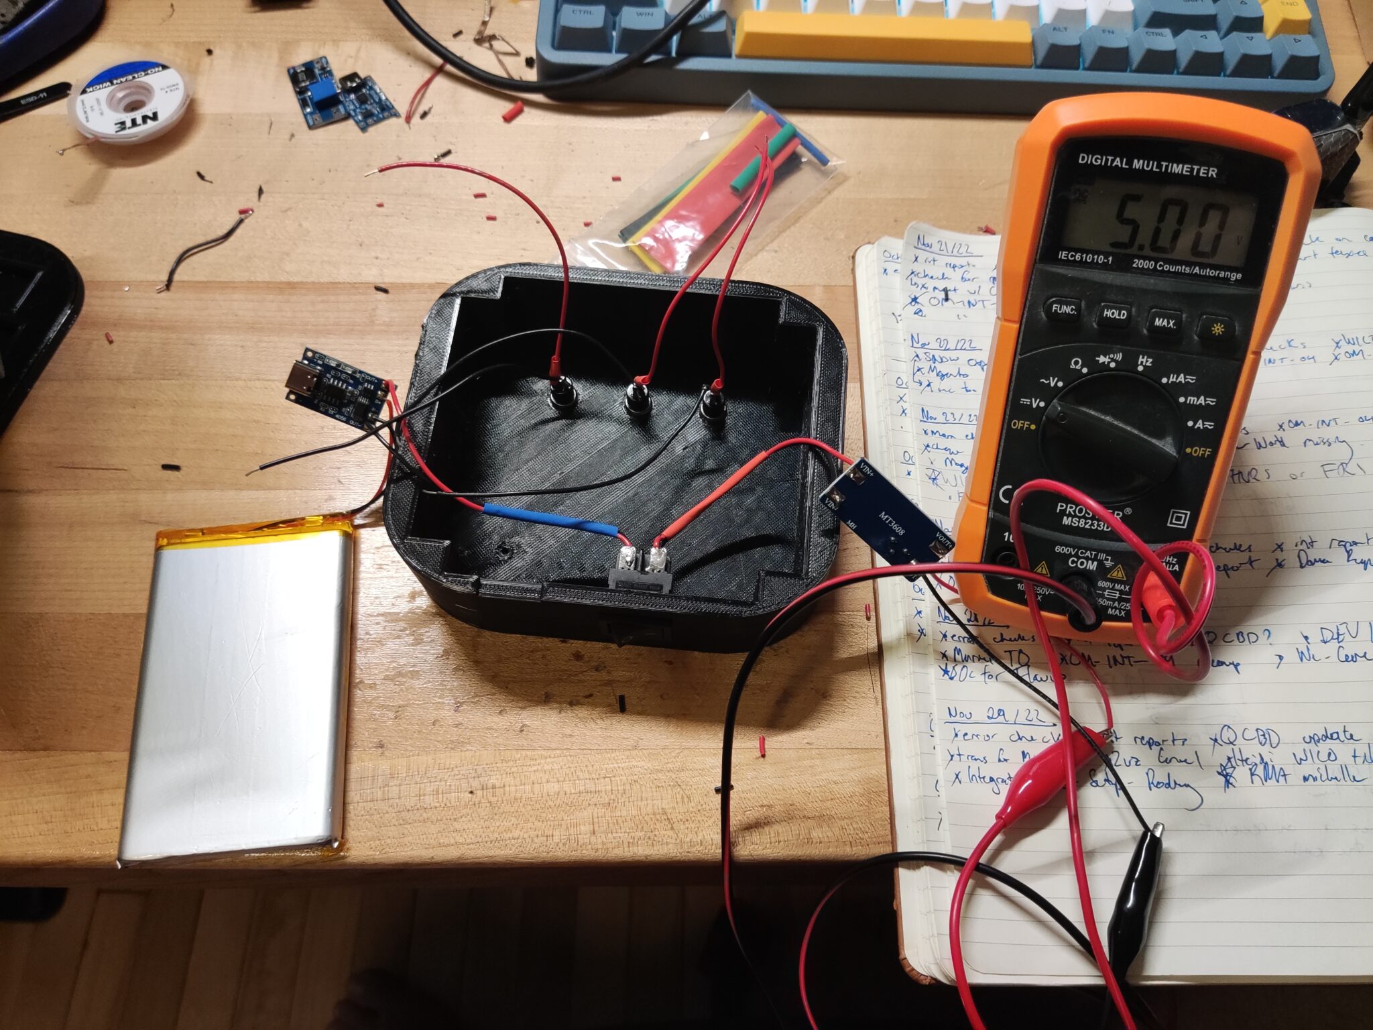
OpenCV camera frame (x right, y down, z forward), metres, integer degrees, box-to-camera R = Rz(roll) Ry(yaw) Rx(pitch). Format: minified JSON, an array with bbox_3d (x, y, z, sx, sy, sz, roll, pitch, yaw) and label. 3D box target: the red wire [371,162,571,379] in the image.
[{"bbox_3d":[-0.063,-0.082,0.312,0.060,0.065,0.024,27,67,12],"label":"red wire"}]

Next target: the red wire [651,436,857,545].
[{"bbox_3d":[0.018,-0.008,0.301,0.059,0.045,0.016,-8,68,-4],"label":"red wire"}]

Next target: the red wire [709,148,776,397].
[{"bbox_3d":[0.017,-0.075,0.306,0.008,0.075,0.039,23,66,10],"label":"red wire"}]

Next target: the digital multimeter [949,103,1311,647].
[{"bbox_3d":[0.121,-0.039,0.284,0.074,0.047,0.147,10,102,12],"label":"digital multimeter"}]

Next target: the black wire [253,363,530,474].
[{"bbox_3d":[-0.083,-0.027,0.302,0.096,0.038,0.012,-36,70,-17],"label":"black wire"}]

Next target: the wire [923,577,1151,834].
[{"bbox_3d":[0.102,0.052,0.282,0.011,0.028,0.094,-42,74,-15],"label":"wire"}]

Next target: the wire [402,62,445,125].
[{"bbox_3d":[-0.109,-0.176,0.411,0.005,0.006,0.034,20,69,7],"label":"wire"}]

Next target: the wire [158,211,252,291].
[{"bbox_3d":[-0.184,-0.102,0.379,0.007,0.004,0.049,35,68,15],"label":"wire"}]

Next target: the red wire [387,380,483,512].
[{"bbox_3d":[-0.080,-0.019,0.307,0.010,0.025,0.045,-38,73,-14],"label":"red wire"}]

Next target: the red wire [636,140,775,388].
[{"bbox_3d":[0.013,-0.079,0.325,0.024,0.038,0.081,26,70,10],"label":"red wire"}]

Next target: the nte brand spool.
[{"bbox_3d":[-0.225,-0.166,0.406,0.047,0.012,0.047,0,64,-1],"label":"nte brand spool"}]

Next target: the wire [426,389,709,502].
[{"bbox_3d":[-0.030,-0.018,0.305,0.099,0.027,0.019,-29,68,-14],"label":"wire"}]

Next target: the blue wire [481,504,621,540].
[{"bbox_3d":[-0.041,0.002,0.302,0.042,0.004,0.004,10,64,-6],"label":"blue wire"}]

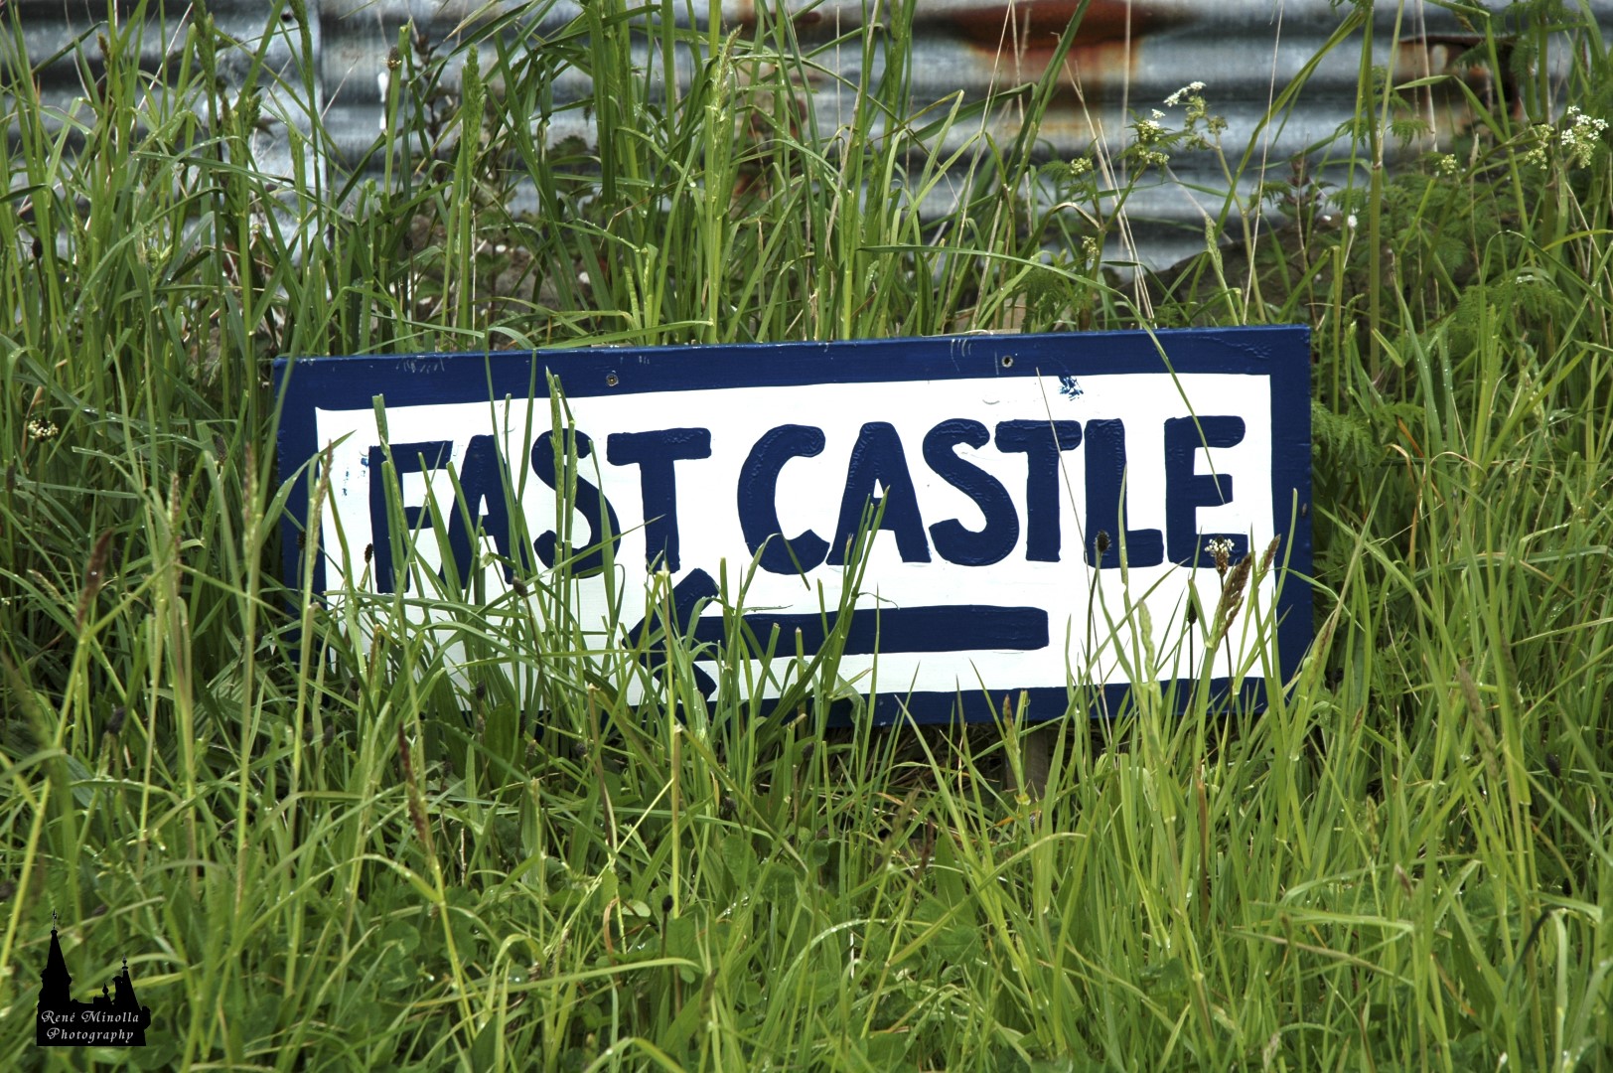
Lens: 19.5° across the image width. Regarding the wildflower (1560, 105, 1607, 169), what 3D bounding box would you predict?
[{"bbox_3d":[0.781,-0.401,4.720,0.047,0.058,0.046,0,11,0],"label":"wildflower"}]

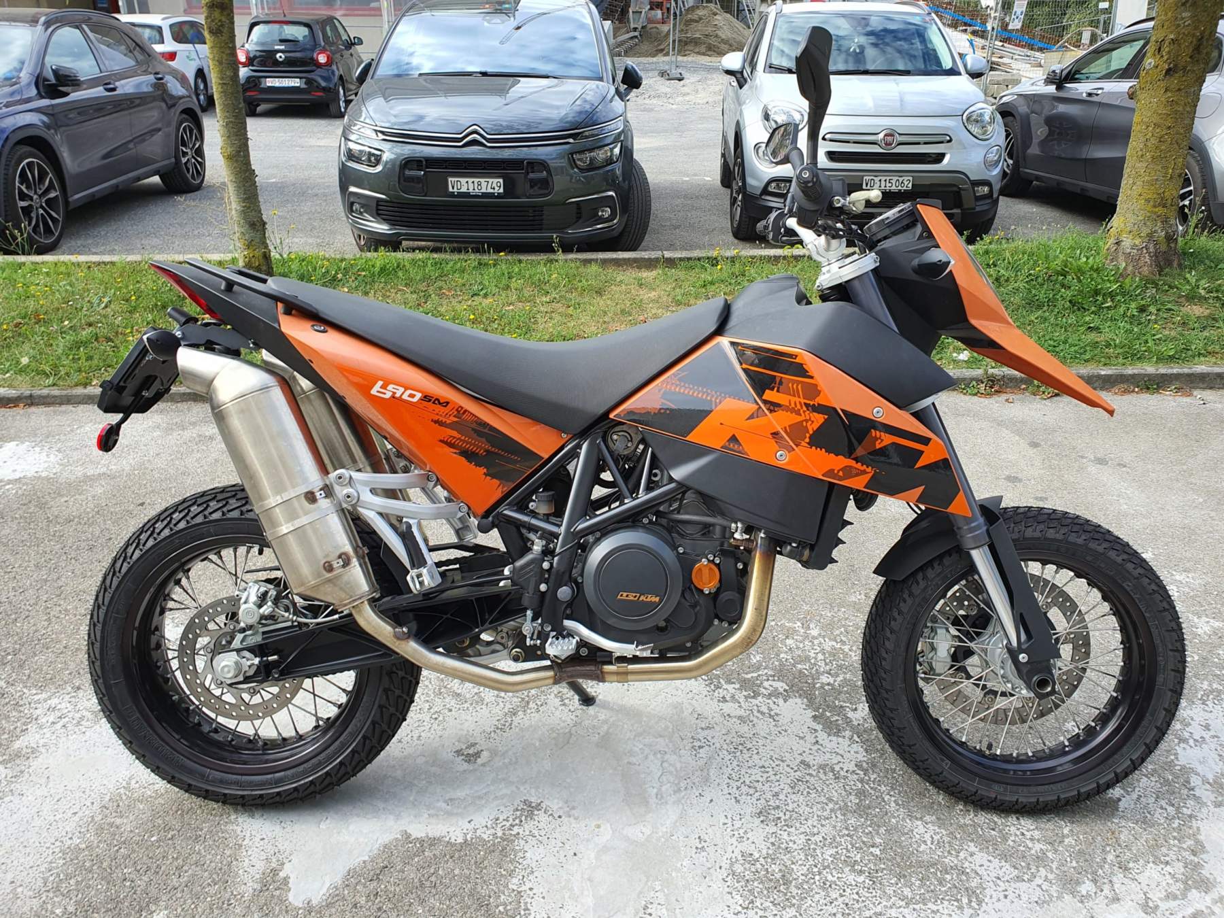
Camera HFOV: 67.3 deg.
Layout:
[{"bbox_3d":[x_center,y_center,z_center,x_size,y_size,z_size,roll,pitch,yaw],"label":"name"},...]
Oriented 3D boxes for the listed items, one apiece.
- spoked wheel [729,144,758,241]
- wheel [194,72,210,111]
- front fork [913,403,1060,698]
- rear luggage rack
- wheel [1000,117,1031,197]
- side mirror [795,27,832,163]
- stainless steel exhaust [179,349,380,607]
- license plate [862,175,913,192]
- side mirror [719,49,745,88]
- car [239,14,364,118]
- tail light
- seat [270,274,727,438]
[{"bbox_3d":[0.968,-1.904,6.564,0.220,0.670,0.670,2,25,4],"label":"spoked wheel"},{"bbox_3d":[-6.809,-6.031,15.100,0.215,0.650,0.650,0,25,-1],"label":"wheel"},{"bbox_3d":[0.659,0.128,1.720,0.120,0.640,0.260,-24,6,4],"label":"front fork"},{"bbox_3d":[-0.610,-0.295,1.657,0.251,0.050,0.210,23,9,-3],"label":"rear luggage rack"},{"bbox_3d":[3.660,-2.750,8.361,0.235,0.690,0.690,0,25,-1],"label":"wheel"},{"bbox_3d":[0.292,-0.526,1.335,0.065,0.205,0.150,2,8,15],"label":"side mirror"},{"bbox_3d":[-0.550,0.022,1.542,0.148,0.498,0.125,-24,9,4],"label":"stainless steel exhaust"},{"bbox_3d":[1.699,-1.698,5.664,0.300,0.080,0.015,2,25,4],"label":"license plate"},{"bbox_3d":[0.925,-2.960,6.975,0.220,0.250,0.170,2,25,4],"label":"side mirror"},{"bbox_3d":[-5.380,-6.930,16.170,1.665,1.554,3.495,-2,25,-5],"label":"car"},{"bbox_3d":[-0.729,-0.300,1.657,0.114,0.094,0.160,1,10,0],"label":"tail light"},{"bbox_3d":[-0.205,-0.192,1.670,0.825,0.270,0.260,1,10,0],"label":"seat"}]

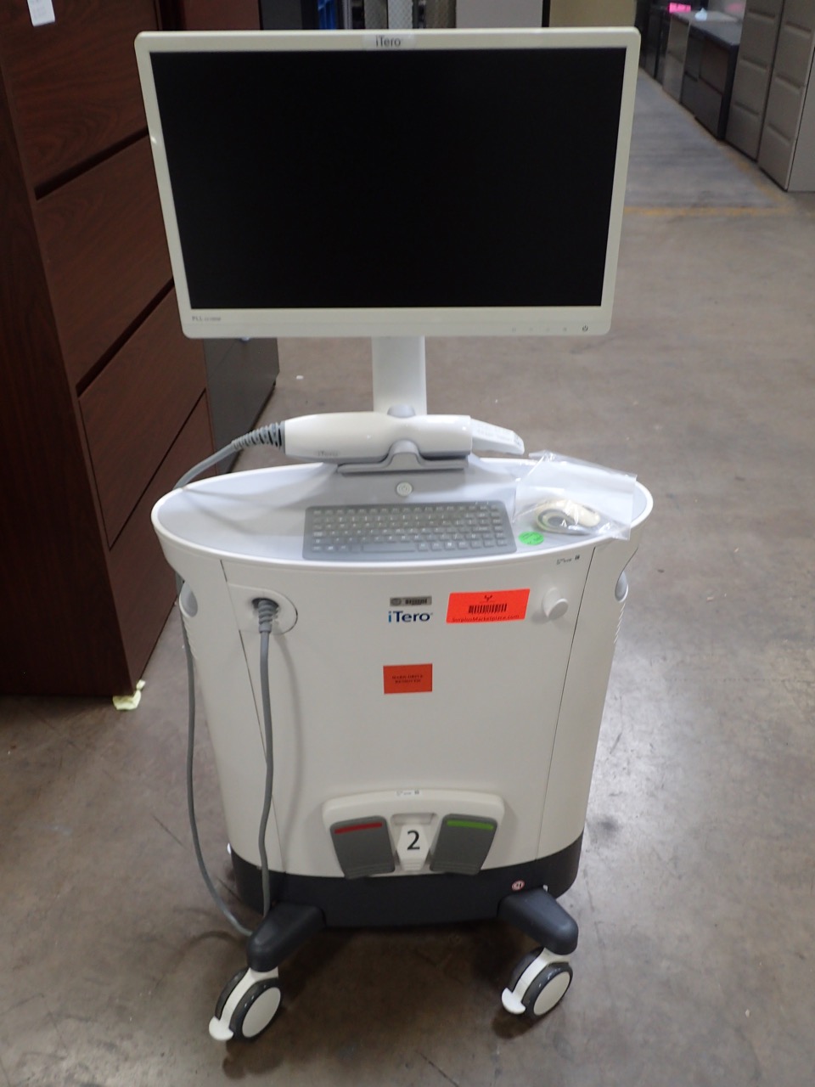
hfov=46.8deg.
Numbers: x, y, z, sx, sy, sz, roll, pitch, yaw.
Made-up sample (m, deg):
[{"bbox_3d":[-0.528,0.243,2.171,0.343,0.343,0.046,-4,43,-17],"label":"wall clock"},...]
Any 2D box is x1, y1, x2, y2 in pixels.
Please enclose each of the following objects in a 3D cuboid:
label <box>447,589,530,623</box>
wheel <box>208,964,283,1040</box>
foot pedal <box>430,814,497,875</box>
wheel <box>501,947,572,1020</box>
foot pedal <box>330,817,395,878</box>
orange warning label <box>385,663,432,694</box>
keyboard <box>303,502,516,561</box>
[{"bbox_3d":[0.100,0.078,1.163,0.102,0.044,0.003,-2,30,-12],"label":"label"},{"bbox_3d":[-0.247,0.695,1.425,0.062,0.110,0.115,22,38,33],"label":"wheel"},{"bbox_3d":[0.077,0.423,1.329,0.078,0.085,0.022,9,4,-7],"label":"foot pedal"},{"bbox_3d":[0.197,0.674,1.451,0.115,0.110,0.062,-23,38,-32],"label":"wheel"},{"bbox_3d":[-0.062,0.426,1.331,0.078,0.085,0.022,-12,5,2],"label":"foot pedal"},{"bbox_3d":[0.001,0.175,1.214,0.063,0.046,0.003,-2,30,-3],"label":"orange warning label"},{"bbox_3d":[0.001,-0.015,1.220,0.268,0.011,0.135,-2,31,-2],"label":"keyboard"}]

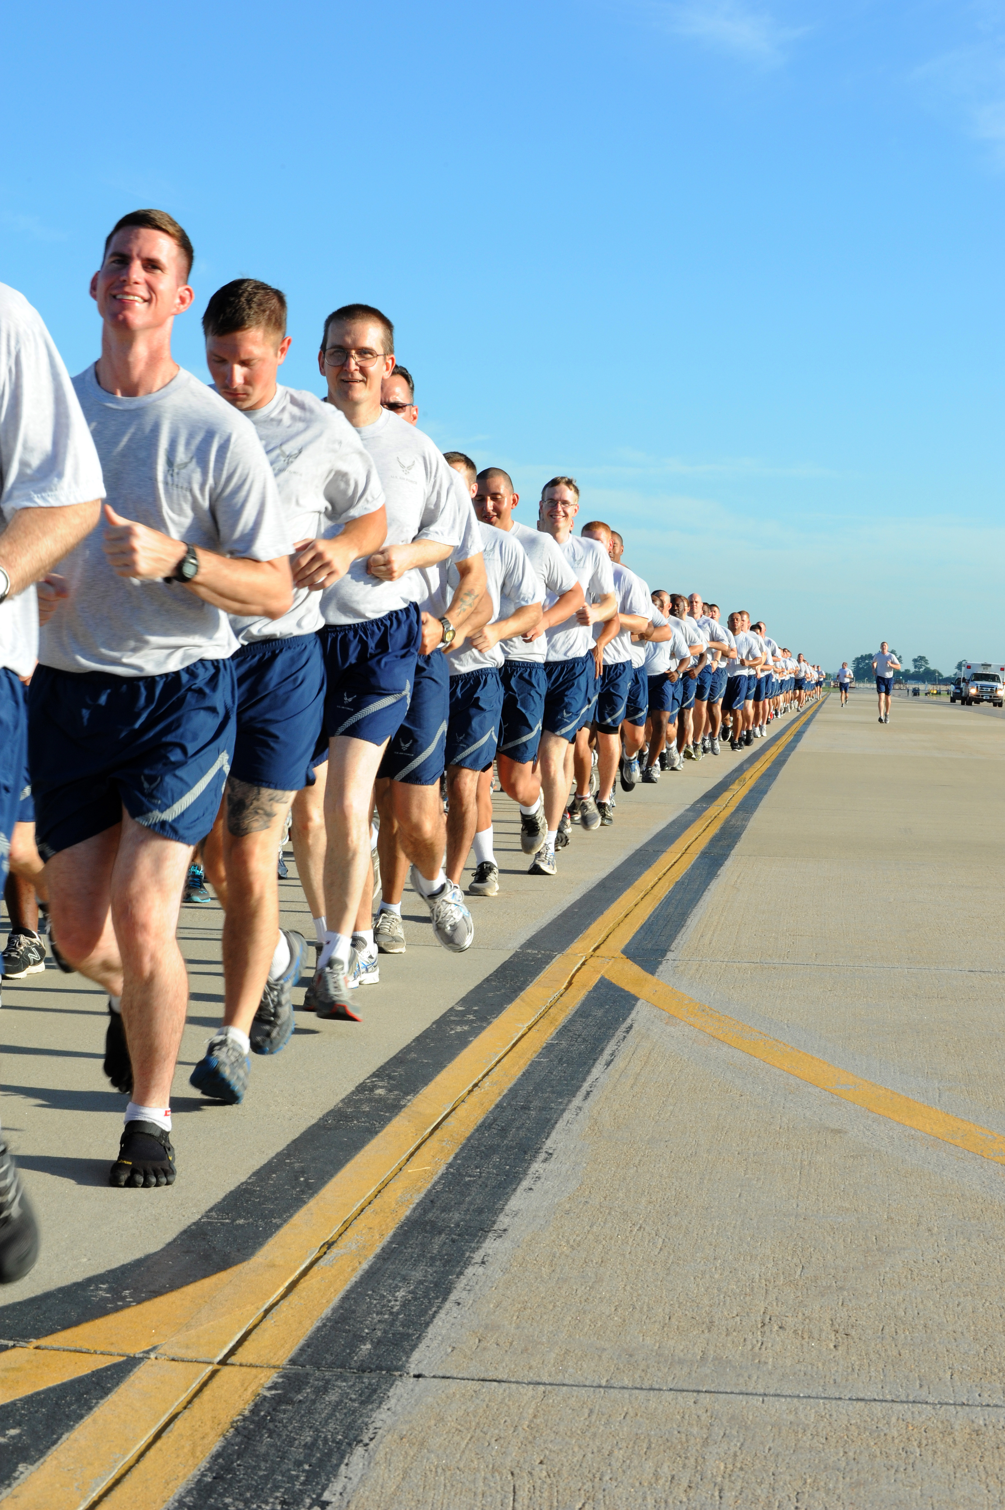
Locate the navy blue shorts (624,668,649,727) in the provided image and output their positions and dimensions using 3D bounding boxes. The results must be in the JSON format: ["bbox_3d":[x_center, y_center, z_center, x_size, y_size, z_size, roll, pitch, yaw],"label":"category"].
[{"bbox_3d":[0.712,-0.365,17.800,0.380,0.380,0.300,2,2,6],"label":"navy blue shorts"}]

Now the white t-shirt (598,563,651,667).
[{"bbox_3d":[0.581,-0.807,16.800,0.510,0.620,0.310,2,2,6],"label":"white t-shirt"}]

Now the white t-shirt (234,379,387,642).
[{"bbox_3d":[-0.529,-0.514,6.220,0.510,0.560,0.310,2,2,10],"label":"white t-shirt"}]

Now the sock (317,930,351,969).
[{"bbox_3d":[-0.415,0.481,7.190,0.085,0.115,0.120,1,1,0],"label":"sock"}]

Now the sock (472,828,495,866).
[{"bbox_3d":[-0.074,0.376,11.900,0.085,0.165,0.105,2,2,6],"label":"sock"}]

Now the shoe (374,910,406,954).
[{"bbox_3d":[-0.337,0.531,8.770,0.105,0.120,0.295,1,1,-2],"label":"shoe"}]

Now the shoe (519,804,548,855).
[{"bbox_3d":[0.134,0.295,12.550,0.110,0.290,0.120,-2,-37,20],"label":"shoe"}]

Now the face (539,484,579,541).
[{"bbox_3d":[0.249,-1.087,12.900,0.175,0.215,0.160,7,0,3],"label":"face"}]

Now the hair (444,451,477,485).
[{"bbox_3d":[-0.169,-1.054,10.900,0.165,0.150,0.195,2,5,7],"label":"hair"}]

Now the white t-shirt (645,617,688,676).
[{"bbox_3d":[1.414,-0.945,25.400,0.470,0.550,0.310,1,1,6],"label":"white t-shirt"}]

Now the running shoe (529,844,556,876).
[{"bbox_3d":[0.177,0.454,12.750,0.115,0.130,0.280,12,1,-9],"label":"running shoe"}]

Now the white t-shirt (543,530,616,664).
[{"bbox_3d":[0.251,-0.722,13.450,0.510,0.580,0.310,2,2,8],"label":"white t-shirt"}]

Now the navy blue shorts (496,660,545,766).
[{"bbox_3d":[0.007,-0.176,12.350,0.370,0.420,0.310,2,2,6],"label":"navy blue shorts"}]

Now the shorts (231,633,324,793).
[{"bbox_3d":[-0.557,-0.090,6.150,0.370,0.365,0.310,2,2,6],"label":"shorts"}]

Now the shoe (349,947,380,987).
[{"bbox_3d":[-0.430,0.603,8.400,0.100,0.130,0.285,2,2,16],"label":"shoe"}]

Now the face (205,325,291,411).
[{"bbox_3d":[-0.531,-0.806,6.100,0.165,0.185,0.145,1,19,9],"label":"face"}]

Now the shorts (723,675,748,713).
[{"bbox_3d":[2.937,-0.768,37.100,0.340,0.470,0.320,2,2,6],"label":"shorts"}]

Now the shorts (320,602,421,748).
[{"bbox_3d":[-0.378,-0.182,7.150,0.370,0.380,0.310,2,2,6],"label":"shorts"}]

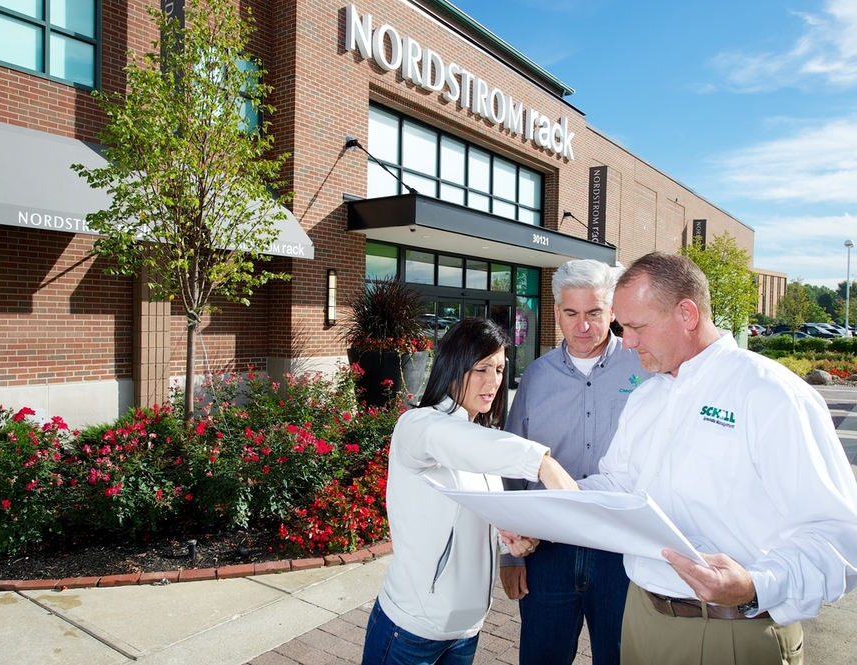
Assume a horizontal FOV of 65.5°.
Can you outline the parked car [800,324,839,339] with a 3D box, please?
[{"bbox_3d":[31.341,0.174,55.018,4.850,1.770,1.880,2,2,40],"label":"parked car"}]

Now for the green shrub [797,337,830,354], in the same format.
[{"bbox_3d":[21.691,0.761,37.500,1.800,1.070,1.700,1,1,6],"label":"green shrub"}]

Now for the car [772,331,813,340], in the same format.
[{"bbox_3d":[28.846,0.666,51.515,4.650,1.440,1.800,2,2,40],"label":"car"}]

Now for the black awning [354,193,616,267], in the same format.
[{"bbox_3d":[1.716,-1.928,13.969,1.480,0.480,8.550,2,2,36],"label":"black awning"}]

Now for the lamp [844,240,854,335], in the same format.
[{"bbox_3d":[32.823,-3.063,52.084,0.680,8.300,0.680,2,2,40],"label":"lamp"}]

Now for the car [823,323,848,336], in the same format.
[{"bbox_3d":[35.951,0.038,60.017,4.750,1.700,1.850,2,2,40],"label":"car"}]

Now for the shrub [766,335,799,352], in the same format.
[{"bbox_3d":[20.182,0.685,38.000,1.770,1.140,1.600,1,1,6],"label":"shrub"}]

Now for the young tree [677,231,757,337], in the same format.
[{"bbox_3d":[10.879,-1.263,25.052,2.700,5.100,2.700,2,1,36],"label":"young tree"}]

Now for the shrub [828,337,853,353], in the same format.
[{"bbox_3d":[21.990,0.775,35.511,1.150,1.050,1.150,2,1,36],"label":"shrub"}]

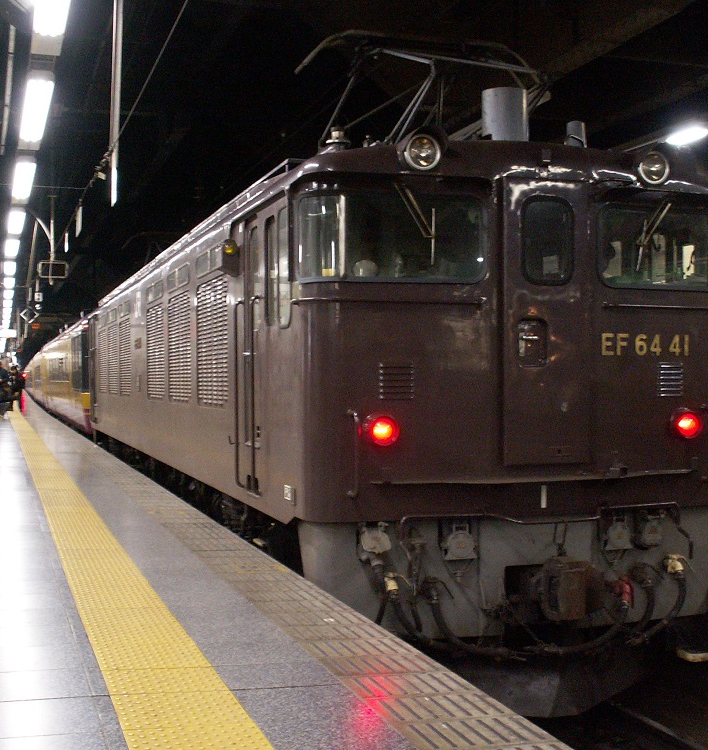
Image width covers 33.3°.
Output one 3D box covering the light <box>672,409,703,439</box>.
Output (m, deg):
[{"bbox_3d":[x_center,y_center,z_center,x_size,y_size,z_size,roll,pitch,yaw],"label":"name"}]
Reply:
[{"bbox_3d":[2.002,0.303,7.144,0.175,0.175,0.090,0,0,-17],"label":"light"}]

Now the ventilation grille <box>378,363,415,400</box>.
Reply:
[{"bbox_3d":[0.243,0.036,6.647,0.198,0.206,0.025,0,0,-8],"label":"ventilation grille"}]

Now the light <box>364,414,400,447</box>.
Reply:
[{"bbox_3d":[0.165,0.310,6.597,0.175,0.175,0.090,0,0,-17],"label":"light"}]

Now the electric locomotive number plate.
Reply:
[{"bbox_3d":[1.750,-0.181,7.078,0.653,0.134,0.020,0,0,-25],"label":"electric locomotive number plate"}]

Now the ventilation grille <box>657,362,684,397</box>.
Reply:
[{"bbox_3d":[1.918,0.029,7.146,0.198,0.206,0.025,0,0,-25],"label":"ventilation grille"}]

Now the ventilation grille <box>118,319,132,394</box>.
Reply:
[{"bbox_3d":[-3.072,-0.230,15.912,0.050,1.029,1.382,0,0,-17],"label":"ventilation grille"}]

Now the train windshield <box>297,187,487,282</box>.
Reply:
[{"bbox_3d":[0.215,-0.778,6.748,1.050,0.517,0.302,0,0,-12],"label":"train windshield"}]

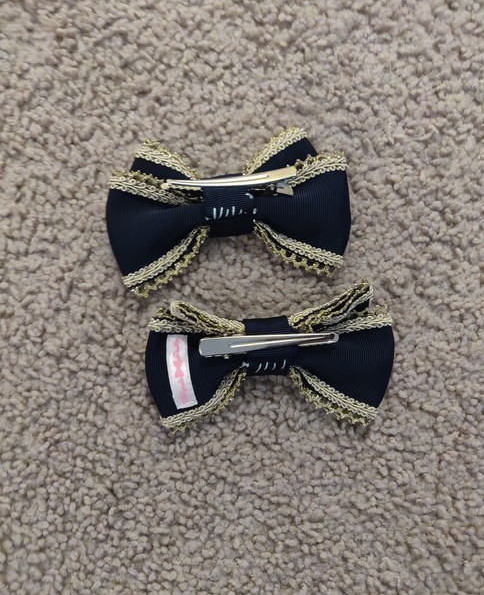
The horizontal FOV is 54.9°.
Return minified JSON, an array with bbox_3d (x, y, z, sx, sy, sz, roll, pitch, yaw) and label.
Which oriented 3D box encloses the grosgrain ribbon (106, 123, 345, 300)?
[{"bbox_3d":[-0.006,-0.036,0.209,0.104,0.035,0.063,-5,86,0],"label":"grosgrain ribbon"}]

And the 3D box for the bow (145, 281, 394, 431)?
[{"bbox_3d":[0.011,0.025,0.205,0.104,0.035,0.060,-2,86,0],"label":"bow"}]

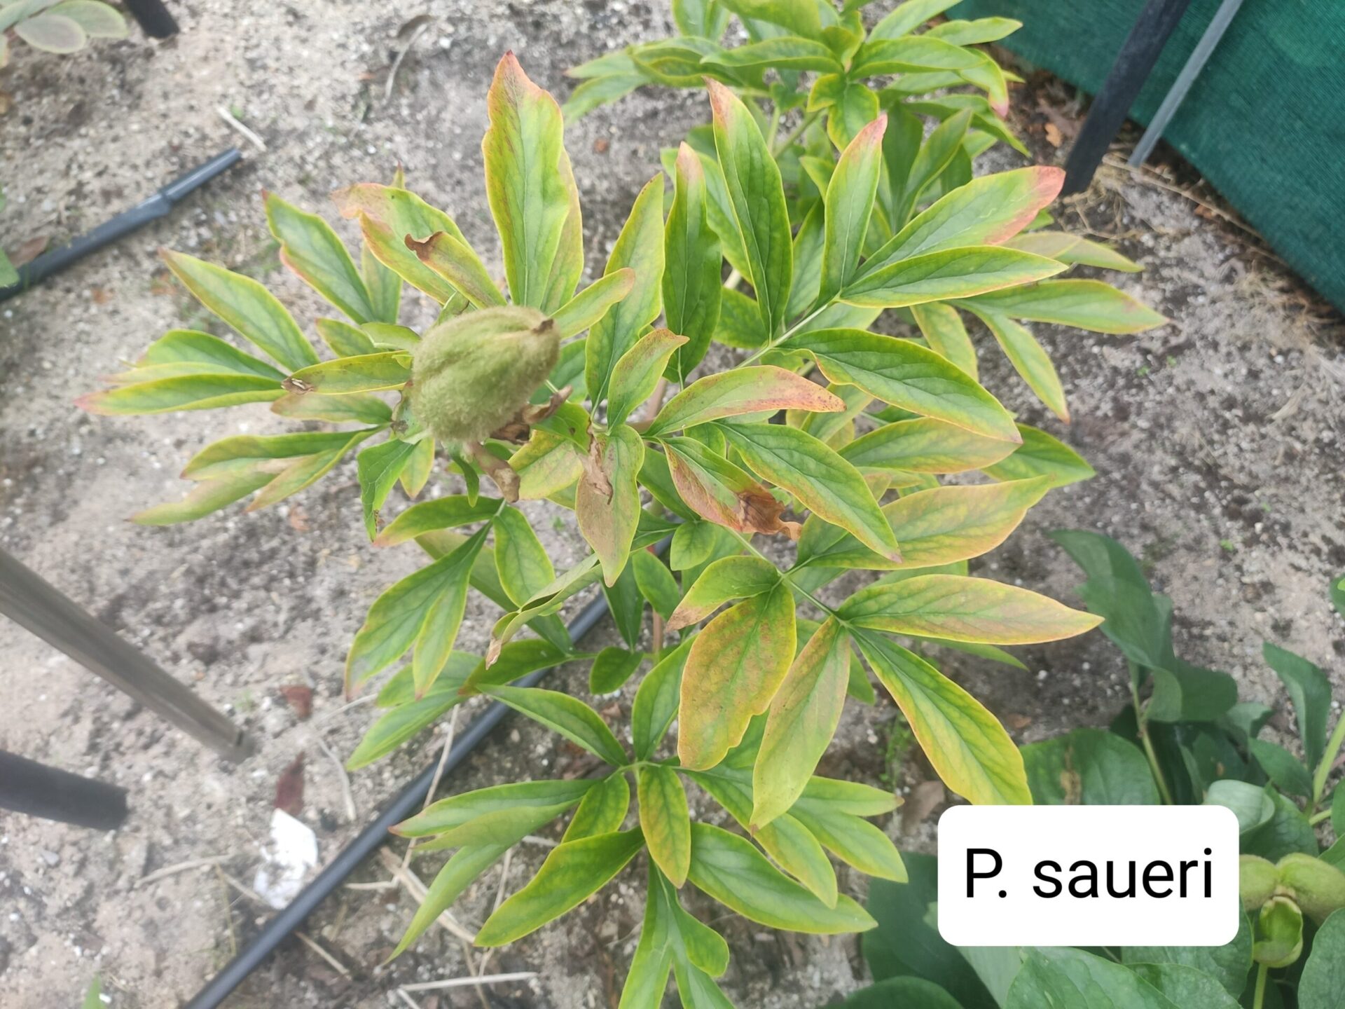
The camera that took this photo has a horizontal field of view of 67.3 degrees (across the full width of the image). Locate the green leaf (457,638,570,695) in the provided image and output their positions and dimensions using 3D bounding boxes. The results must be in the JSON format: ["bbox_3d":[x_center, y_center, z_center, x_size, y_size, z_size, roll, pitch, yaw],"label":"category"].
[{"bbox_3d":[-0.099,0.102,0.630,0.075,0.012,0.033,-21,65,7],"label":"green leaf"}]

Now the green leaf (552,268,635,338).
[{"bbox_3d":[-0.032,-0.075,0.385,0.043,0.013,0.014,-36,89,0],"label":"green leaf"}]

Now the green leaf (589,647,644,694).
[{"bbox_3d":[-0.036,0.107,0.651,0.041,0.008,0.030,-33,66,-8],"label":"green leaf"}]

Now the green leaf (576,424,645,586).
[{"bbox_3d":[-0.024,0.000,0.415,0.027,0.016,0.066,3,81,-1],"label":"green leaf"}]

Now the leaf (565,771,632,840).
[{"bbox_3d":[-0.039,0.171,0.562,0.029,0.012,0.052,39,90,13],"label":"leaf"}]

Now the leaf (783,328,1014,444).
[{"bbox_3d":[0.110,-0.059,0.480,0.120,0.016,0.036,23,64,2],"label":"leaf"}]

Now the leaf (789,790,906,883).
[{"bbox_3d":[0.102,0.194,0.590,0.082,0.010,0.025,34,67,6],"label":"leaf"}]

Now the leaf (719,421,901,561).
[{"bbox_3d":[0.059,-0.005,0.428,0.094,0.016,0.030,37,79,0],"label":"leaf"}]

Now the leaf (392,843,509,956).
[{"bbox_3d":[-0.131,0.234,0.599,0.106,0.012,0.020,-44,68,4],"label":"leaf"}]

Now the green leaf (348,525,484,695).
[{"bbox_3d":[-0.134,0.055,0.530,0.050,0.018,0.104,34,90,17],"label":"green leaf"}]

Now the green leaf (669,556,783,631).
[{"bbox_3d":[0.024,0.041,0.475,0.060,0.014,0.024,-29,62,13],"label":"green leaf"}]

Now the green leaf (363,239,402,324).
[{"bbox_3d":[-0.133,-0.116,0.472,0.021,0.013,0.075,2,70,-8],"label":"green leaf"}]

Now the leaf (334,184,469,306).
[{"bbox_3d":[-0.110,-0.108,0.420,0.029,0.018,0.081,-44,76,-8],"label":"leaf"}]

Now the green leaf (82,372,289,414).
[{"bbox_3d":[-0.231,-0.053,0.482,0.114,0.014,0.023,-3,76,5],"label":"green leaf"}]

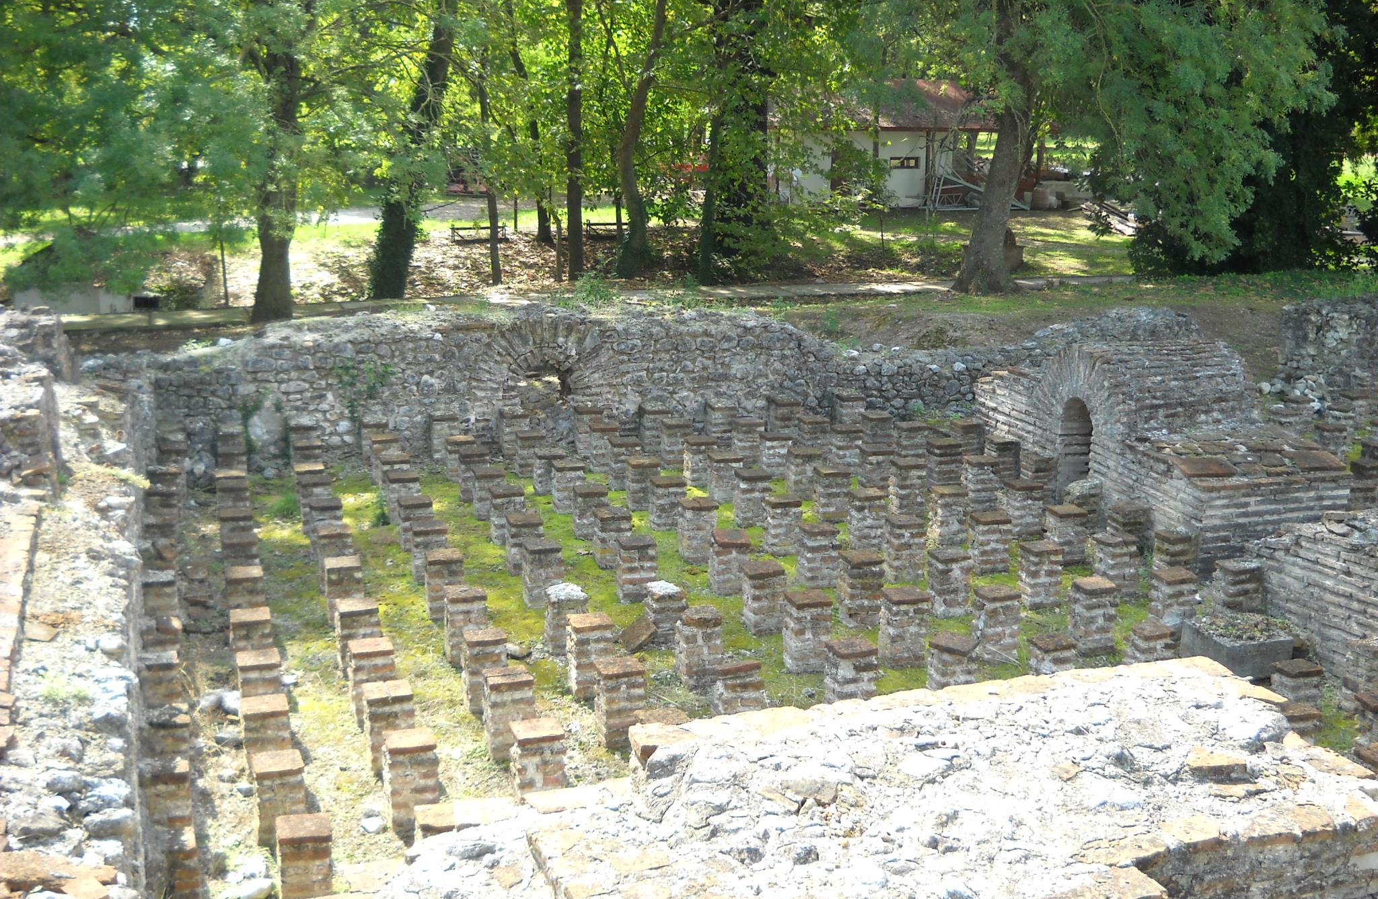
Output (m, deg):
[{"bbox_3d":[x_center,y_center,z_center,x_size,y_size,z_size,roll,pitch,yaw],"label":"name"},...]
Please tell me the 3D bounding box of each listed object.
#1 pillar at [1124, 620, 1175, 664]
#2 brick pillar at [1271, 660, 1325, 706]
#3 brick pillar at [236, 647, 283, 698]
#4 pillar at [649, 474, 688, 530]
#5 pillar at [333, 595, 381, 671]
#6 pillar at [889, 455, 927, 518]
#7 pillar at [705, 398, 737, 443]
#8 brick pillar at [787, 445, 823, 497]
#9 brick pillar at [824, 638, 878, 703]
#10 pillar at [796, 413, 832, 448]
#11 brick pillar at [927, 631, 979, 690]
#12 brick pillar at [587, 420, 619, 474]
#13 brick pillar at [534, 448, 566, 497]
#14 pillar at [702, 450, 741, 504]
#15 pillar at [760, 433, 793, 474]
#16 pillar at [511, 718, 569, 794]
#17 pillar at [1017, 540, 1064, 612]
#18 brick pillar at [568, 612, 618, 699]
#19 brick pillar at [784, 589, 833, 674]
[{"bbox_3d":[3.852,1.708,13.653,0.329,0.423,0.315,-4,15,-17],"label":"pillar"},{"bbox_3d":[5.130,2.035,13.822,0.331,0.392,0.331,-3,16,-17],"label":"brick pillar"},{"bbox_3d":[-3.153,1.763,12.008,0.306,0.513,0.306,-4,15,-17],"label":"brick pillar"},{"bbox_3d":[-0.197,0.538,15.895,0.307,0.485,0.290,-3,15,-17],"label":"pillar"},{"bbox_3d":[-2.689,1.545,13.287,0.312,0.580,0.312,-4,15,-17],"label":"pillar"},{"bbox_3d":[2.612,0.440,19.524,0.331,0.627,0.331,-5,16,-17],"label":"pillar"},{"bbox_3d":[0.409,-0.327,20.930,0.312,0.560,0.312,-4,15,-17],"label":"pillar"},{"bbox_3d":[1.416,0.277,19.998,0.337,0.560,0.337,-5,16,-17],"label":"brick pillar"},{"bbox_3d":[1.278,1.819,12.905,0.329,0.540,0.315,-4,15,-17],"label":"brick pillar"},{"bbox_3d":[1.595,-0.123,20.670,0.329,0.531,0.315,-4,15,-17],"label":"pillar"},{"bbox_3d":[2.071,1.772,12.822,0.312,0.540,0.312,-4,15,-17],"label":"brick pillar"},{"bbox_3d":[-0.945,-0.027,17.915,0.297,0.524,0.286,-3,16,-17],"label":"brick pillar"},{"bbox_3d":[-1.479,0.249,17.310,0.284,0.430,0.284,-4,14,-17],"label":"brick pillar"},{"bbox_3d":[0.359,0.302,17.850,0.318,0.509,0.318,-4,15,-17],"label":"pillar"},{"bbox_3d":[1.136,0.068,21.510,0.331,0.504,0.331,-3,16,-17],"label":"pillar"},{"bbox_3d":[-1.039,2.208,11.296,0.329,0.594,0.315,-4,15,-17],"label":"pillar"},{"bbox_3d":[3.239,1.175,15.080,0.312,0.575,0.312,-4,15,-17],"label":"pillar"},{"bbox_3d":[-0.733,1.520,12.111,0.307,0.546,0.290,-3,15,-17],"label":"brick pillar"},{"bbox_3d":[0.953,1.446,13.010,0.297,0.550,0.297,-4,14,-17],"label":"brick pillar"}]

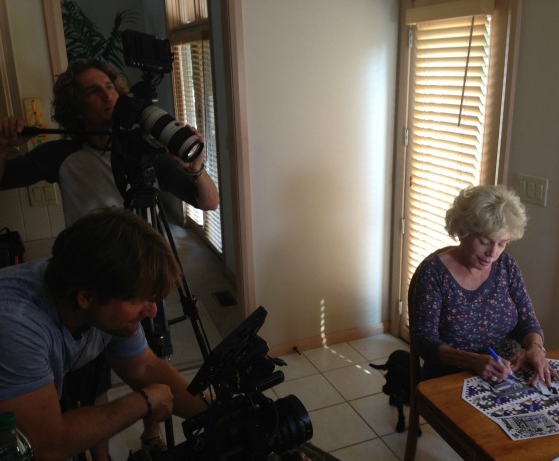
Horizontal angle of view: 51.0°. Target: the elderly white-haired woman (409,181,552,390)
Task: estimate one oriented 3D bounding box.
[{"bbox_3d":[0.745,0.498,2.080,0.460,1.250,0.620,-6,18,-16],"label":"elderly white-haired woman"}]

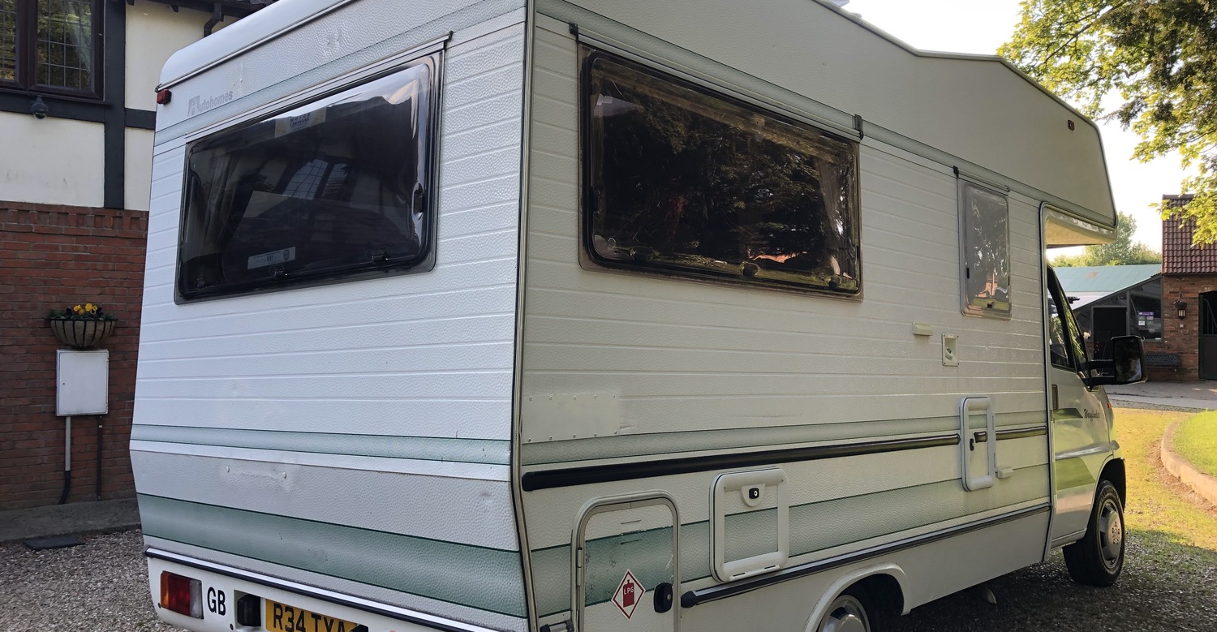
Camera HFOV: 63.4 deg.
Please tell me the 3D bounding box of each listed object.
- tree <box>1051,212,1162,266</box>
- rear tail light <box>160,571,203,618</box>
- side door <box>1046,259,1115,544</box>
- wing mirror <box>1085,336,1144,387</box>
[{"bbox_3d":[24.269,-0.997,48.000,5.800,8.200,5.800,-1,-4,22],"label":"tree"},{"bbox_3d":[-1.570,1.034,3.661,0.330,0.130,0.060,-4,-6,41],"label":"rear tail light"},{"bbox_3d":[2.616,0.457,5.591,0.180,1.480,1.040,-4,-5,43],"label":"side door"},{"bbox_3d":[2.921,0.254,5.677,0.330,0.285,0.130,-4,-5,43],"label":"wing mirror"}]

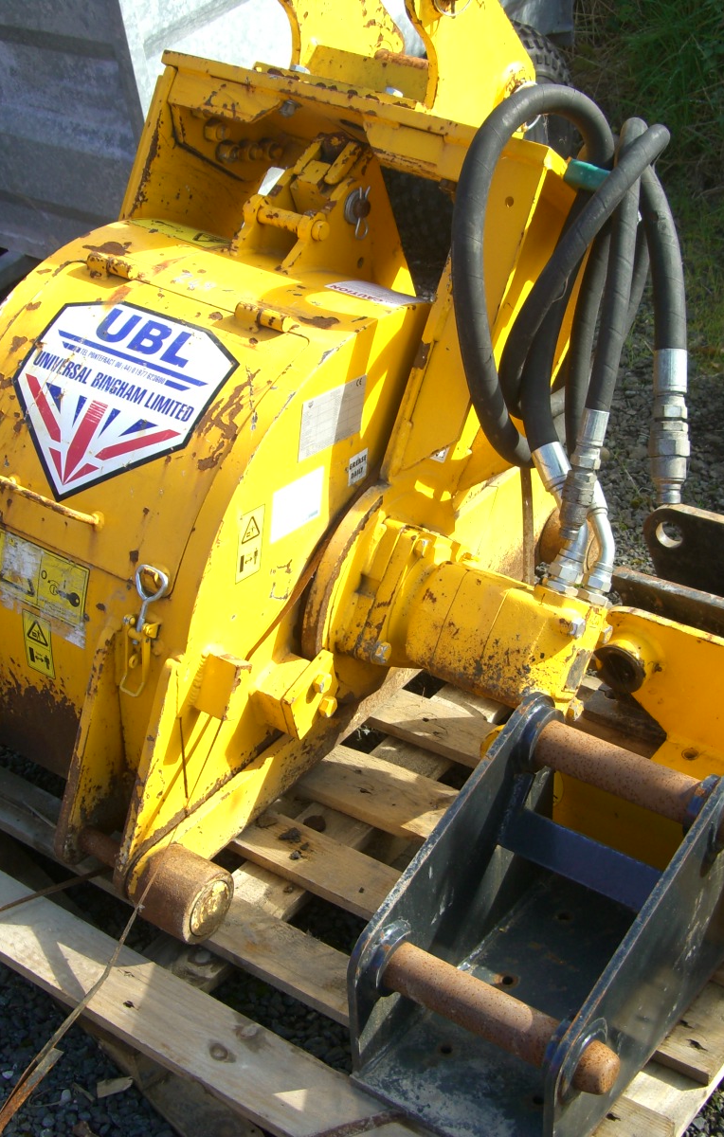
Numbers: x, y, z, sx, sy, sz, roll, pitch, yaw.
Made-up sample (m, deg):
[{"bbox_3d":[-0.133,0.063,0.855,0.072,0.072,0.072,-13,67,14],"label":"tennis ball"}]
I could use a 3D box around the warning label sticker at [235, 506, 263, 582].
[{"bbox_3d":[-0.132,-0.030,1.968,0.004,0.086,0.045,22,32,30],"label":"warning label sticker"}]

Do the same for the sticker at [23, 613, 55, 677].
[{"bbox_3d":[-0.413,0.098,2.132,0.047,0.090,0.003,23,39,31],"label":"sticker"}]

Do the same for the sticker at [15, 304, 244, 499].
[{"bbox_3d":[-0.313,-0.203,2.055,0.298,0.027,0.268,23,80,31],"label":"sticker"}]

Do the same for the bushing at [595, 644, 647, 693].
[{"bbox_3d":[0.334,0.121,2.100,0.068,0.068,0.035,19,40,34],"label":"bushing"}]

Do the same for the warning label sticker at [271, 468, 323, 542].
[{"bbox_3d":[-0.078,-0.077,2.023,0.004,0.069,0.096,22,32,30],"label":"warning label sticker"}]

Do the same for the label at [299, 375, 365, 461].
[{"bbox_3d":[-0.035,-0.182,2.027,0.002,0.077,0.123,23,32,31],"label":"label"}]

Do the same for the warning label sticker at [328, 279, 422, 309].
[{"bbox_3d":[0.019,-0.349,2.107,0.109,0.005,0.068,22,30,30],"label":"warning label sticker"}]

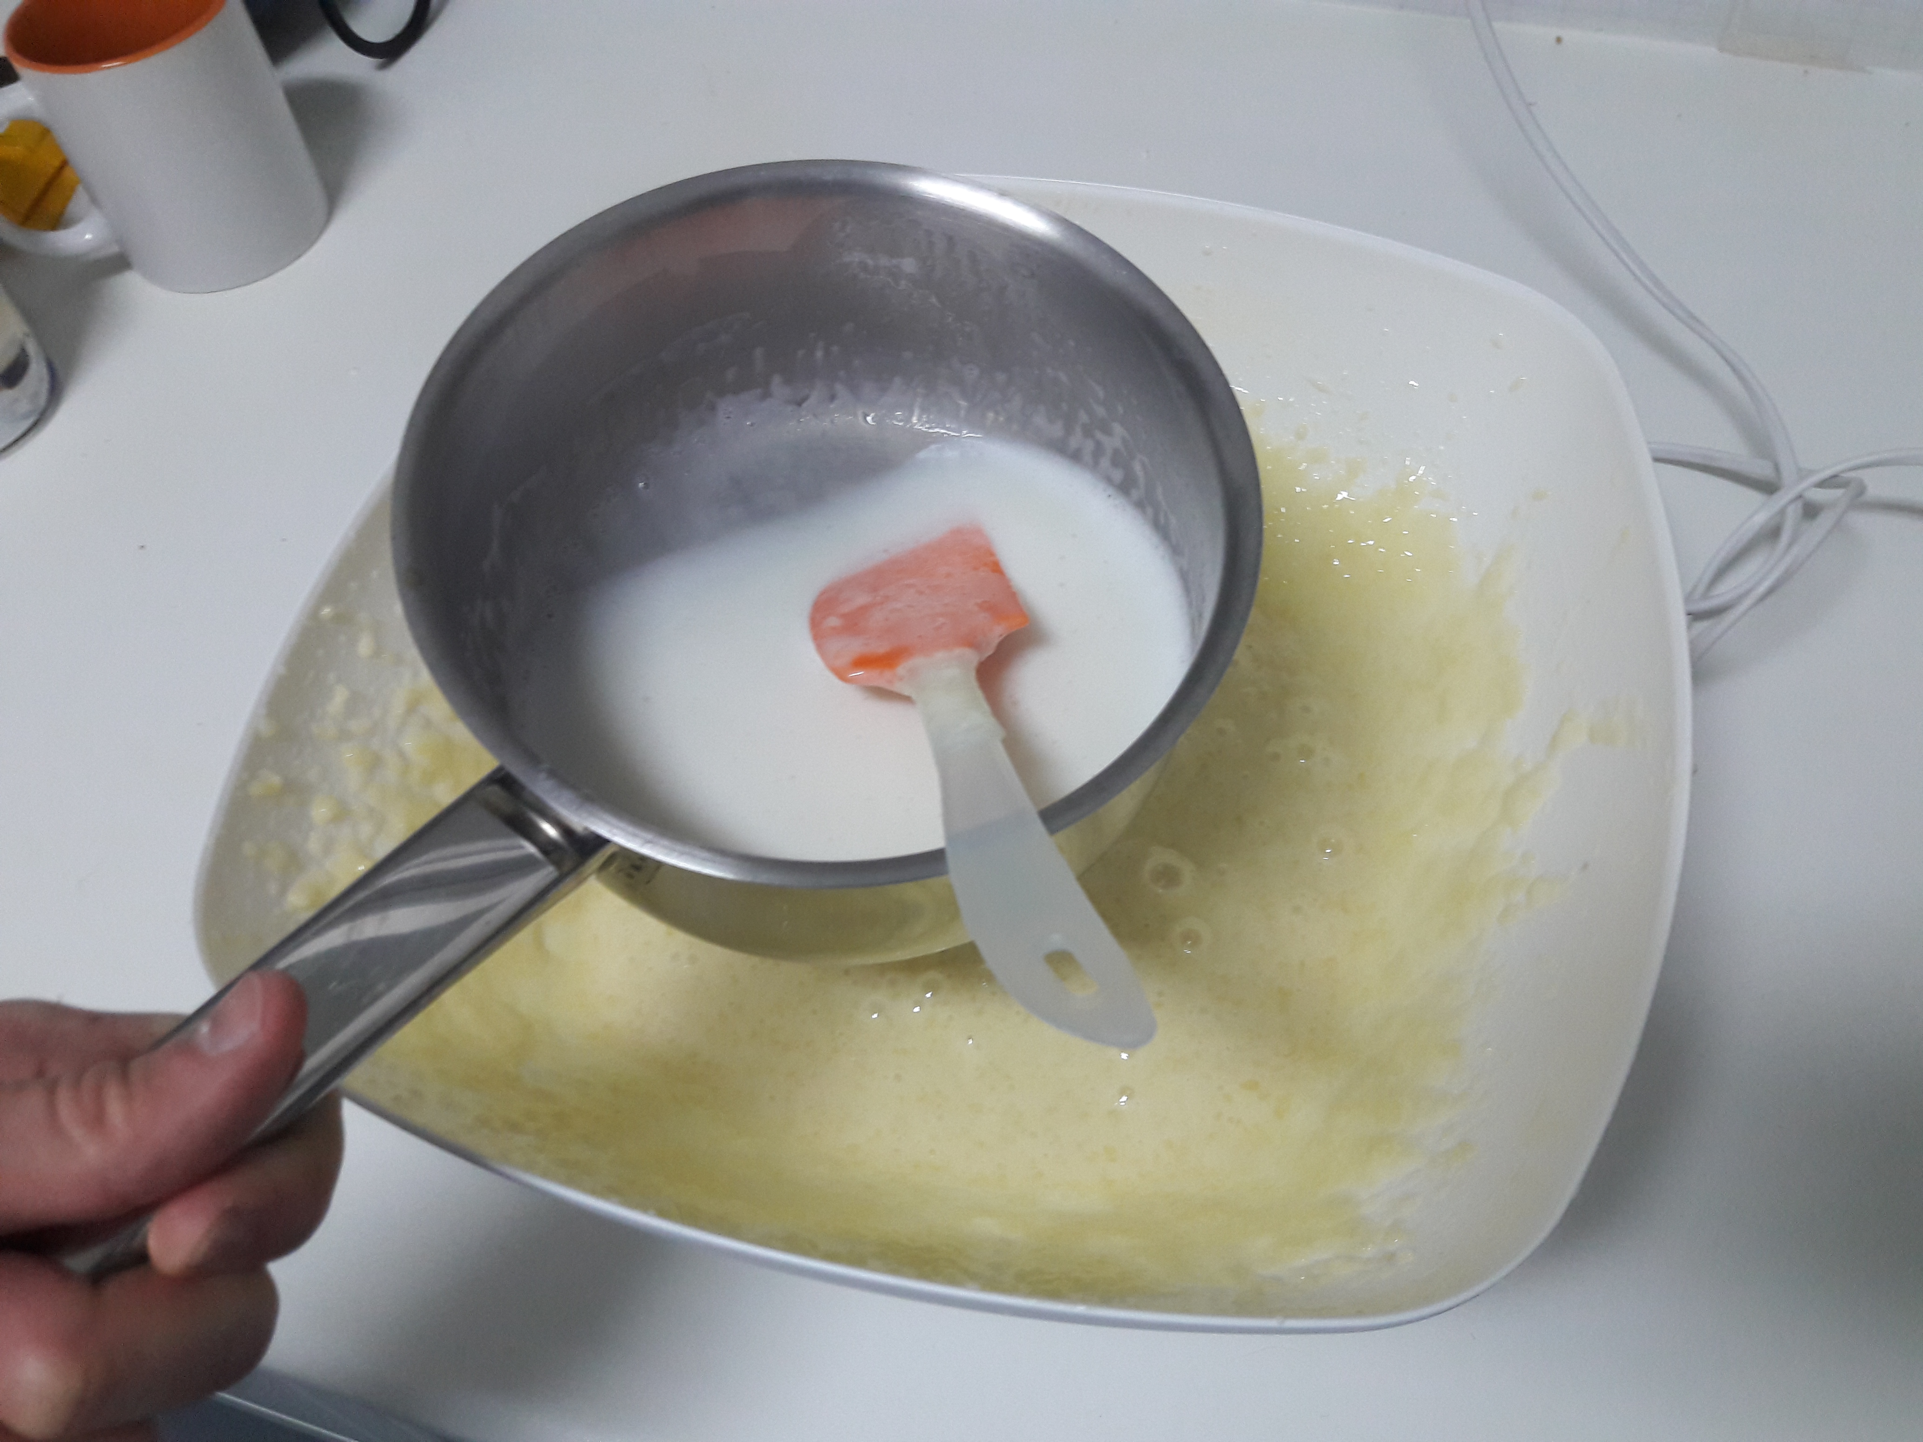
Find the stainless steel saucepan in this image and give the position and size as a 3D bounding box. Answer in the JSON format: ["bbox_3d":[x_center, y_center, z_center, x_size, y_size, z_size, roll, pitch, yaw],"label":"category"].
[{"bbox_3d":[-0.073,0.015,0.308,0.172,0.091,0.322,37,68,14],"label":"stainless steel saucepan"}]

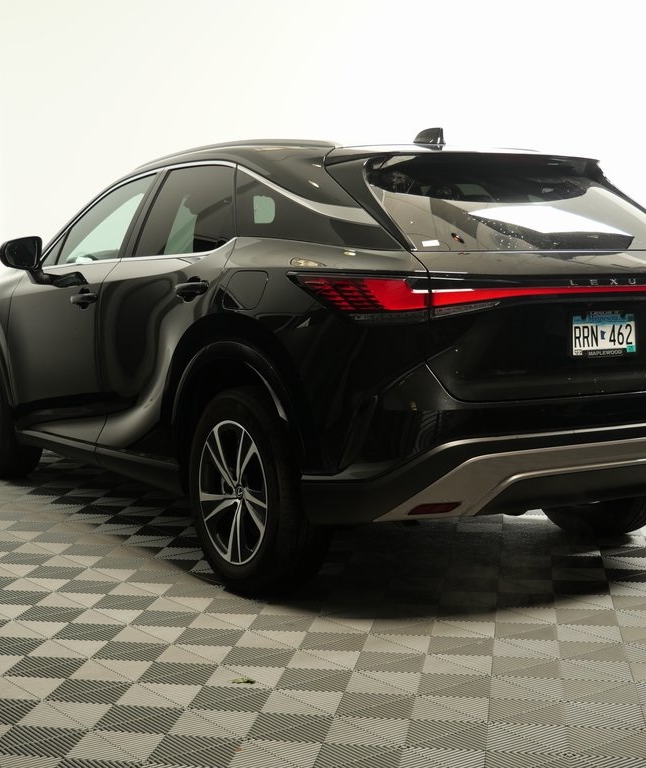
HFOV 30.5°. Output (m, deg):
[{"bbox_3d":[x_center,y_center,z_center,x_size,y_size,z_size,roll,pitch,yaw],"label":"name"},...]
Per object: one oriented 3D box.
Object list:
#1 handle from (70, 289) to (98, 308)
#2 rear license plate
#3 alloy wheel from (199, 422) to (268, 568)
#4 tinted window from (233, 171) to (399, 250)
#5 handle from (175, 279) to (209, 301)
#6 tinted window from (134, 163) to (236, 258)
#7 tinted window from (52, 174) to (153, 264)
[{"bbox_3d":[-1.064,-0.383,5.297,0.061,0.081,0.233,-4,7,-33],"label":"handle"},{"bbox_3d":[0.946,-0.171,3.981,0.315,0.162,0.020,-4,2,-33],"label":"rear license plate"},{"bbox_3d":[-0.265,0.388,4.269,0.162,0.518,0.518,-4,7,-33],"label":"alloy wheel"},{"bbox_3d":[-0.042,-0.623,4.134,0.061,0.355,1.252,24,-8,-33],"label":"tinted window"},{"bbox_3d":[-0.486,-0.352,4.408,0.061,0.081,0.233,3,3,-33],"label":"handle"},{"bbox_3d":[-0.517,-0.713,4.861,0.051,0.418,0.855,24,-8,-33],"label":"tinted window"},{"bbox_3d":[-1.034,-0.764,5.633,0.051,0.437,0.836,24,-8,-33],"label":"tinted window"}]

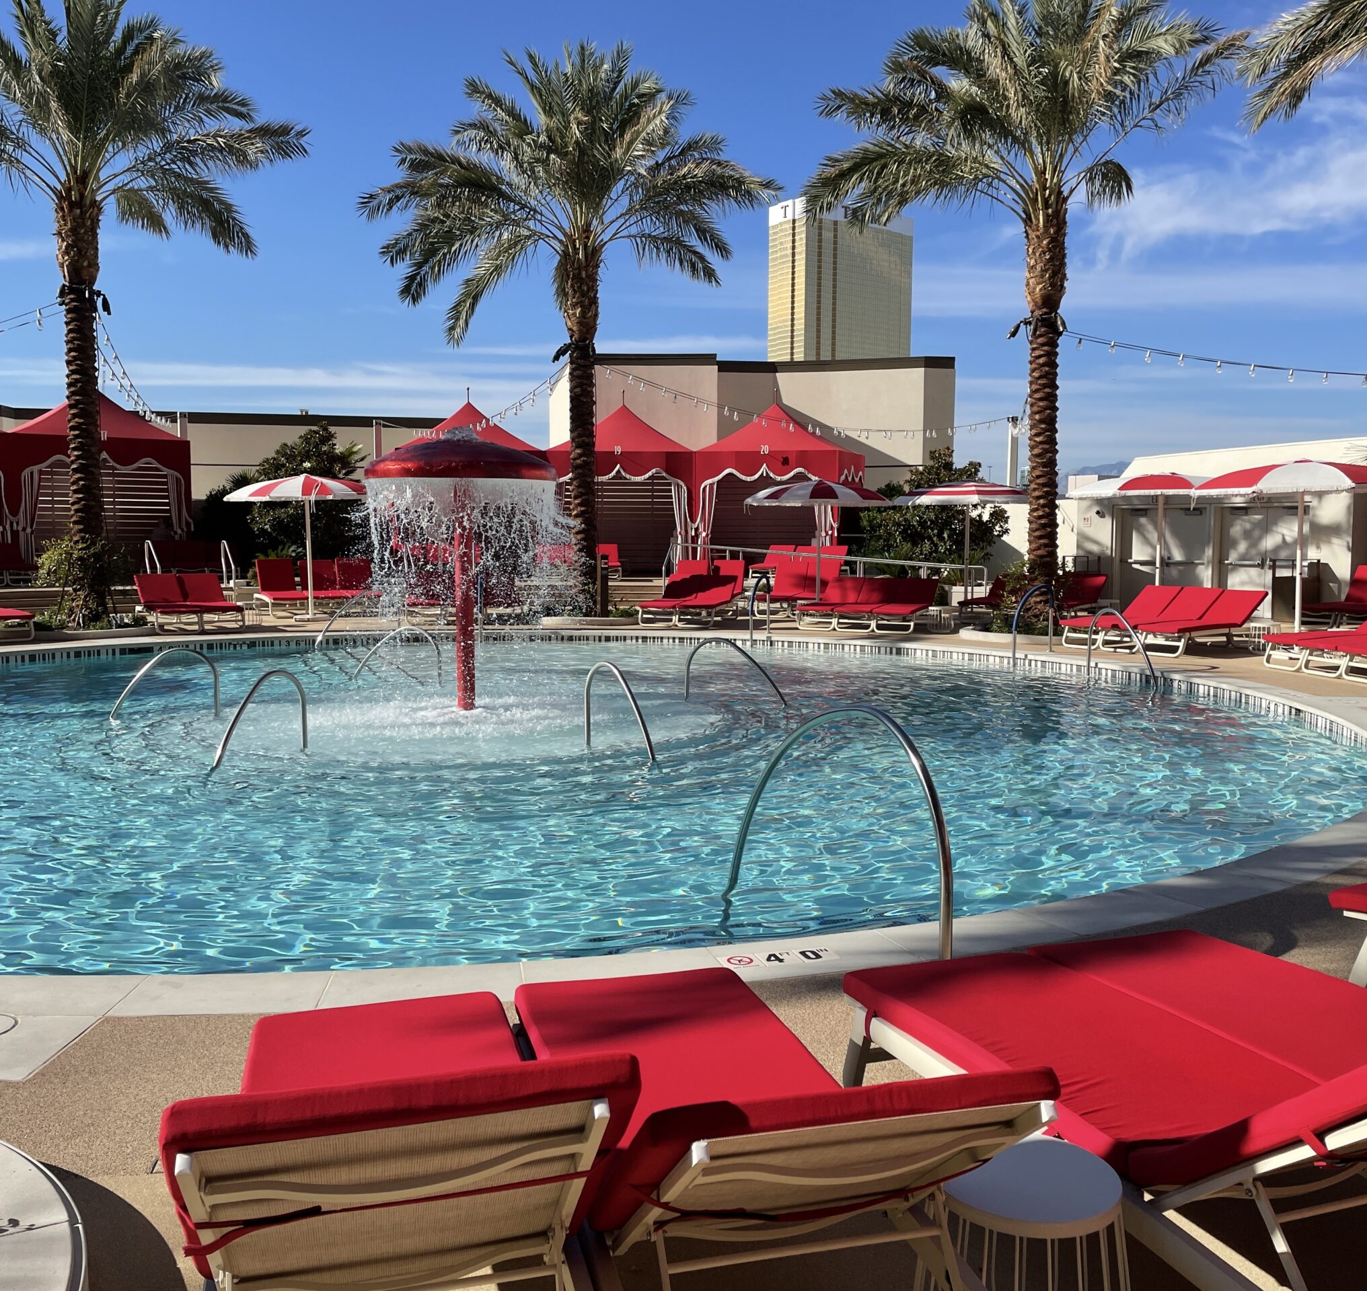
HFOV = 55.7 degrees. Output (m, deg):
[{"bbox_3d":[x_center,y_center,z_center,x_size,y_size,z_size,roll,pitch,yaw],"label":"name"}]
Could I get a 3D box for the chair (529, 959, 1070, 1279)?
[{"bbox_3d":[0.070,0.973,2.756,0.650,0.800,1.880,-1,5,-14],"label":"chair"}]

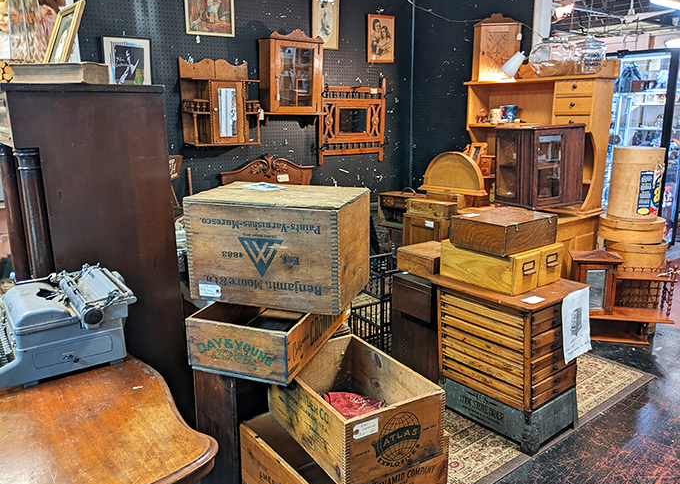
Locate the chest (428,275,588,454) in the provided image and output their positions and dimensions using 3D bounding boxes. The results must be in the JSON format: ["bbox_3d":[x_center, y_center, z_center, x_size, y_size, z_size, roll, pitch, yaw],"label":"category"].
[{"bbox_3d":[0.763,0.502,2.446,0.395,0.660,0.570,-11,15,-32],"label":"chest"}]

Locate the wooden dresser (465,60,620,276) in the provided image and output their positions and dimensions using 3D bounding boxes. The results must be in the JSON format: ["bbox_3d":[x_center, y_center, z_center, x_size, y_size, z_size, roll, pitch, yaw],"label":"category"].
[{"bbox_3d":[1.195,-0.348,3.736,0.600,1.730,1.060,-11,17,-38],"label":"wooden dresser"}]

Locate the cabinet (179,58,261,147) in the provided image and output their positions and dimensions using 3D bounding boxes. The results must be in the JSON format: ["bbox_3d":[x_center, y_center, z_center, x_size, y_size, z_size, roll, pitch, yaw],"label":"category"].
[{"bbox_3d":[-0.797,-0.945,3.592,0.500,0.570,0.180,-11,17,-36],"label":"cabinet"}]

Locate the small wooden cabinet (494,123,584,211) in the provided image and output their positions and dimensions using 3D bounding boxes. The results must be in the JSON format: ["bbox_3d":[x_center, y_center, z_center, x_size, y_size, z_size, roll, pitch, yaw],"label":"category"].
[{"bbox_3d":[1.292,-0.504,3.438,0.475,0.490,0.320,-9,16,-31],"label":"small wooden cabinet"}]

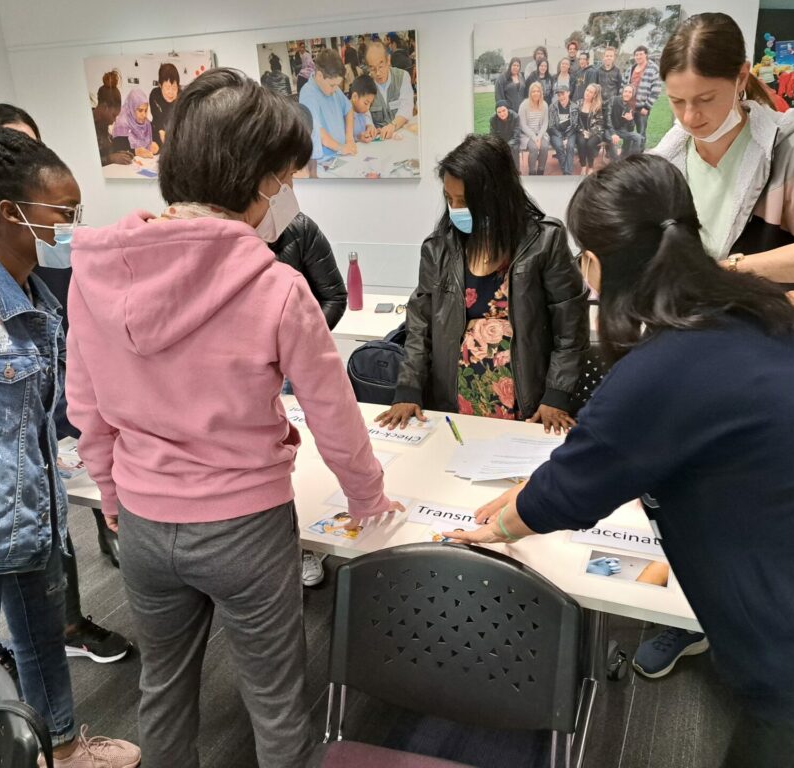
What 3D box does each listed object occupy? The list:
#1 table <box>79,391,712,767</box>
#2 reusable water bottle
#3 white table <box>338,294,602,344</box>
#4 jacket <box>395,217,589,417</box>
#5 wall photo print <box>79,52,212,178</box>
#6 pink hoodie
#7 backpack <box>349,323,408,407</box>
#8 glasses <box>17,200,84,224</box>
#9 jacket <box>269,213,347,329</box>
[{"bbox_3d":[-0.130,0.541,1.987,1.780,0.730,0.729,6,23,20],"label":"table"},{"bbox_3d":[-0.192,-0.472,3.225,0.073,0.262,0.073,-2,21,1],"label":"reusable water bottle"},{"bbox_3d":[0.343,0.074,3.135,1.650,0.730,0.627,6,23,21],"label":"white table"},{"bbox_3d":[0.287,-0.183,2.175,0.570,0.630,0.350,6,23,20],"label":"jacket"},{"bbox_3d":[-1.227,-1.367,3.646,0.790,0.597,0.035,6,23,21],"label":"wall photo print"},{"bbox_3d":[-0.353,0.005,1.331,0.530,0.660,0.400,6,23,20],"label":"pink hoodie"},{"bbox_3d":[-0.025,0.006,2.575,0.310,0.420,0.200,6,23,20],"label":"backpack"},{"bbox_3d":[-0.723,-0.354,1.452,0.140,0.047,0.140,-3,20,-24],"label":"glasses"},{"bbox_3d":[-0.391,-0.295,2.436,0.520,0.620,0.340,6,23,20],"label":"jacket"}]

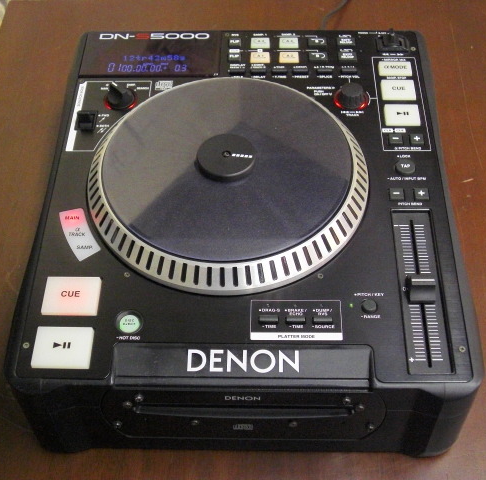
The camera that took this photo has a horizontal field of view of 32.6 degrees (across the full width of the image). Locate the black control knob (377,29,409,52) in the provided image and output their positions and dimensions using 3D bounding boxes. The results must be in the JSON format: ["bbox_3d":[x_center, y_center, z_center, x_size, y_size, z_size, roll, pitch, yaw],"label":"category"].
[{"bbox_3d":[0.118,-0.158,0.649,0.025,0.014,0.022,0,52,1],"label":"black control knob"}]

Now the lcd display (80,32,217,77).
[{"bbox_3d":[-0.071,-0.144,0.652,0.107,0.007,0.051,0,52,1],"label":"lcd display"}]

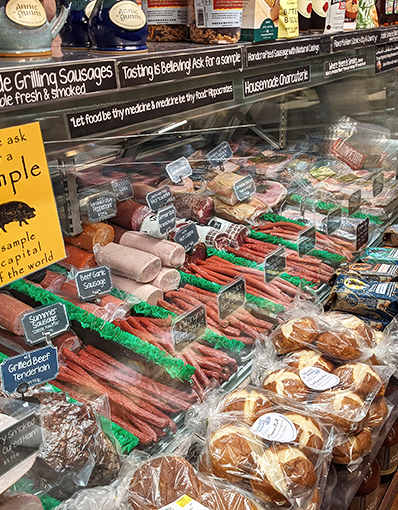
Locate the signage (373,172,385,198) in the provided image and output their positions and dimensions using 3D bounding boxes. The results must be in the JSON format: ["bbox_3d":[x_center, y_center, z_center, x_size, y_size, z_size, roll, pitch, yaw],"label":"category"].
[{"bbox_3d":[0.631,-0.243,1.860,0.006,0.073,0.097,14,28,37],"label":"signage"}]

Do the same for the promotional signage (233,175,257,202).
[{"bbox_3d":[0.144,-0.209,1.646,0.089,0.056,0.005,-33,21,-36],"label":"promotional signage"}]

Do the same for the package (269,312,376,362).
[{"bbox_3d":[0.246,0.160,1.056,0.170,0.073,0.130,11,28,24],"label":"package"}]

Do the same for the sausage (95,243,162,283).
[{"bbox_3d":[-0.175,0.013,1.273,0.155,0.057,0.057,16,30,32],"label":"sausage"}]

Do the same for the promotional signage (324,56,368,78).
[{"bbox_3d":[0.382,-0.486,1.359,0.004,0.034,0.265,11,27,36],"label":"promotional signage"}]

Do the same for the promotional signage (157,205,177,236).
[{"bbox_3d":[-0.095,-0.104,1.600,0.006,0.075,0.099,9,26,29],"label":"promotional signage"}]

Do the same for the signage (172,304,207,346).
[{"bbox_3d":[-0.019,0.152,1.120,0.006,0.077,0.104,14,29,38],"label":"signage"}]

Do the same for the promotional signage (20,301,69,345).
[{"bbox_3d":[-0.296,0.133,1.034,0.089,0.056,0.005,-20,10,-42],"label":"promotional signage"}]

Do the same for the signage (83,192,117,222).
[{"bbox_3d":[-0.241,-0.119,1.338,0.005,0.056,0.089,8,22,38],"label":"signage"}]

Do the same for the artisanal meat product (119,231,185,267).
[{"bbox_3d":[-0.137,-0.022,1.543,0.205,0.072,0.072,16,29,33],"label":"artisanal meat product"}]

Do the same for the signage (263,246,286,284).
[{"bbox_3d":[0.202,0.028,1.400,0.006,0.074,0.099,14,28,38],"label":"signage"}]

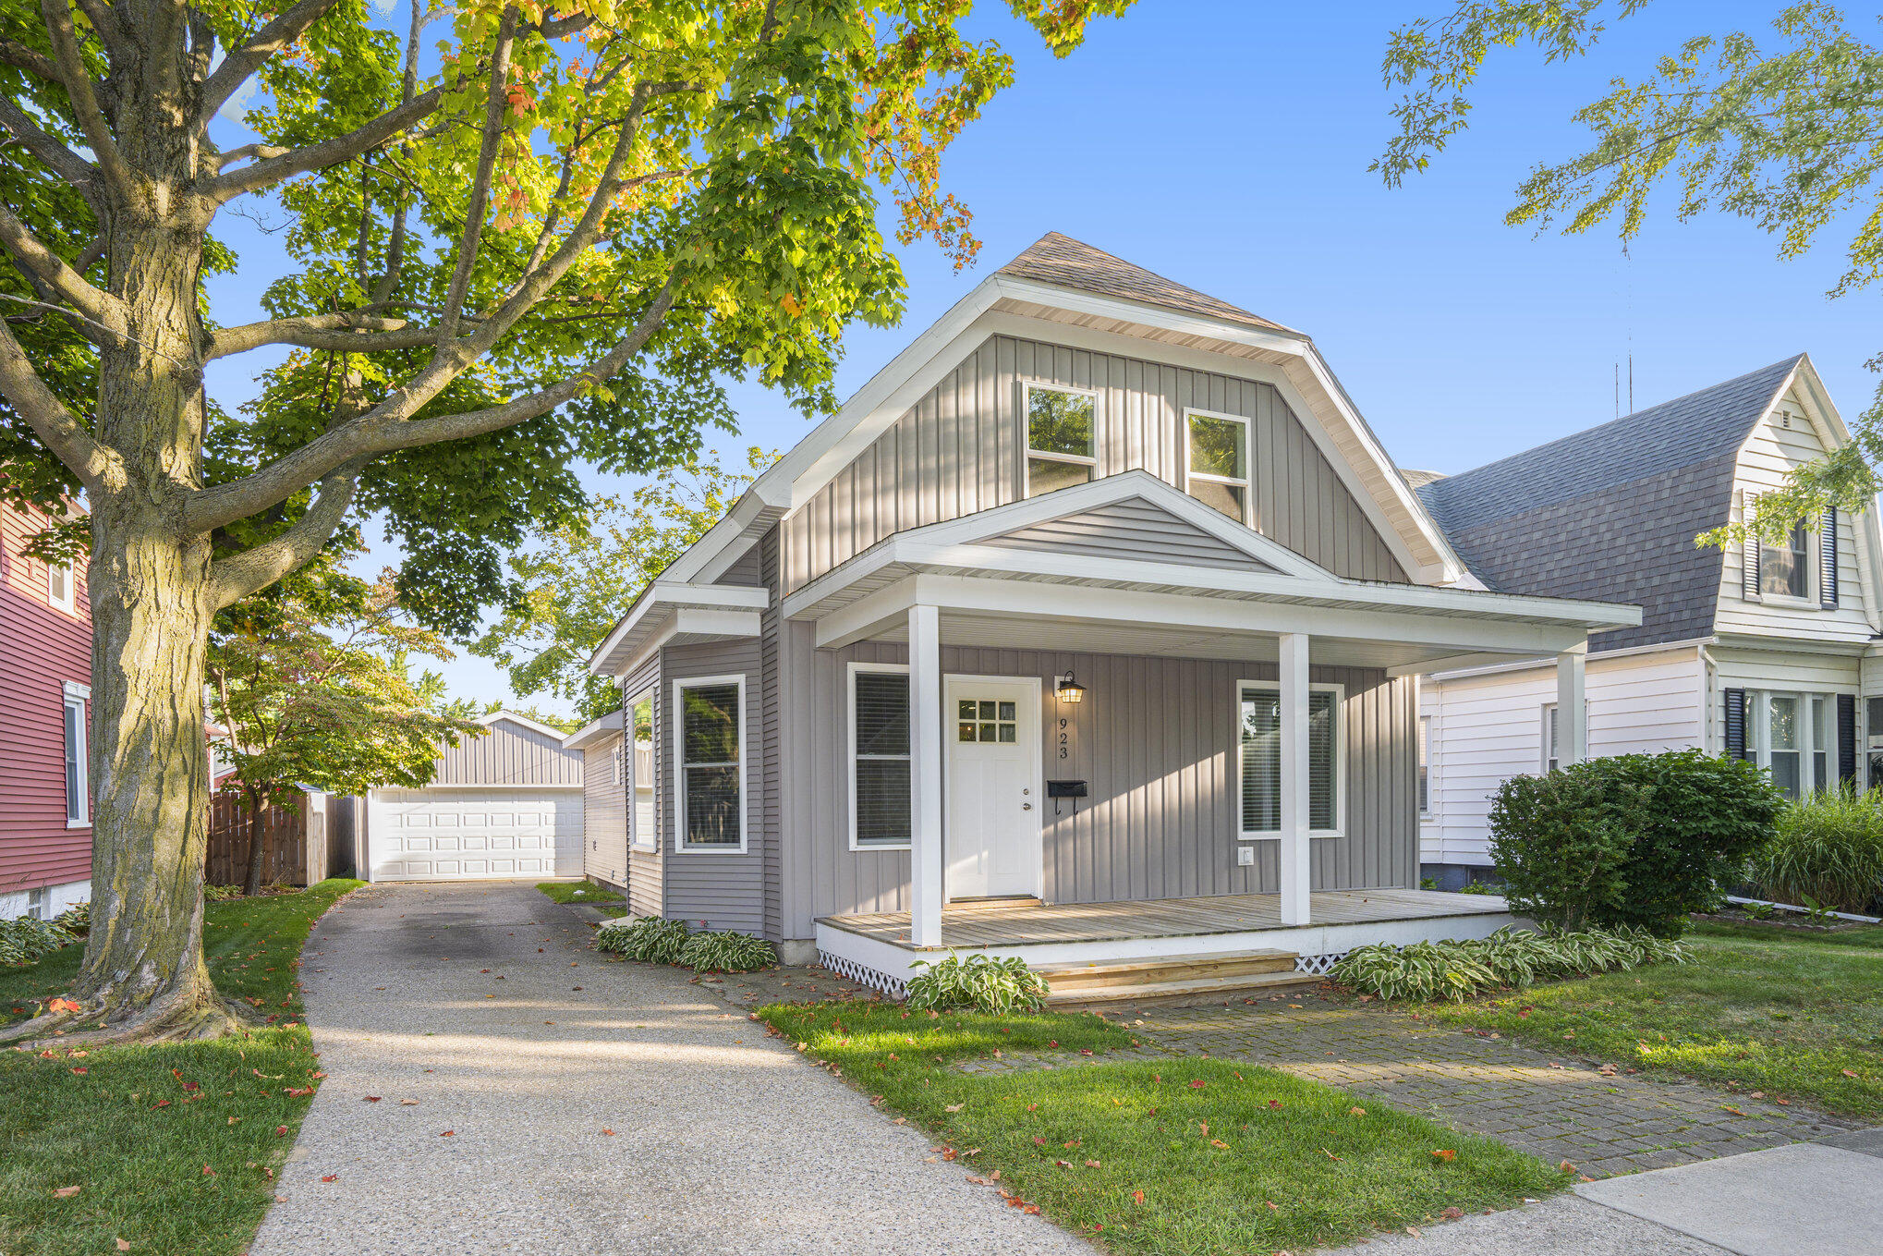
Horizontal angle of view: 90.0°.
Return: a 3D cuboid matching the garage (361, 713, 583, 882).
[{"bbox_3d":[-10.600,4.200,24.700,6.500,3.900,6.500,1,-6,-12],"label":"garage"}]

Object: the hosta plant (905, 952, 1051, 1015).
[{"bbox_3d":[0.245,2.280,6.170,0.920,0.380,0.640,2,-7,-21],"label":"hosta plant"}]

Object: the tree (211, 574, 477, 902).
[{"bbox_3d":[-11.700,2.000,18.000,5.600,6.100,5.200,1,-6,-12],"label":"tree"}]

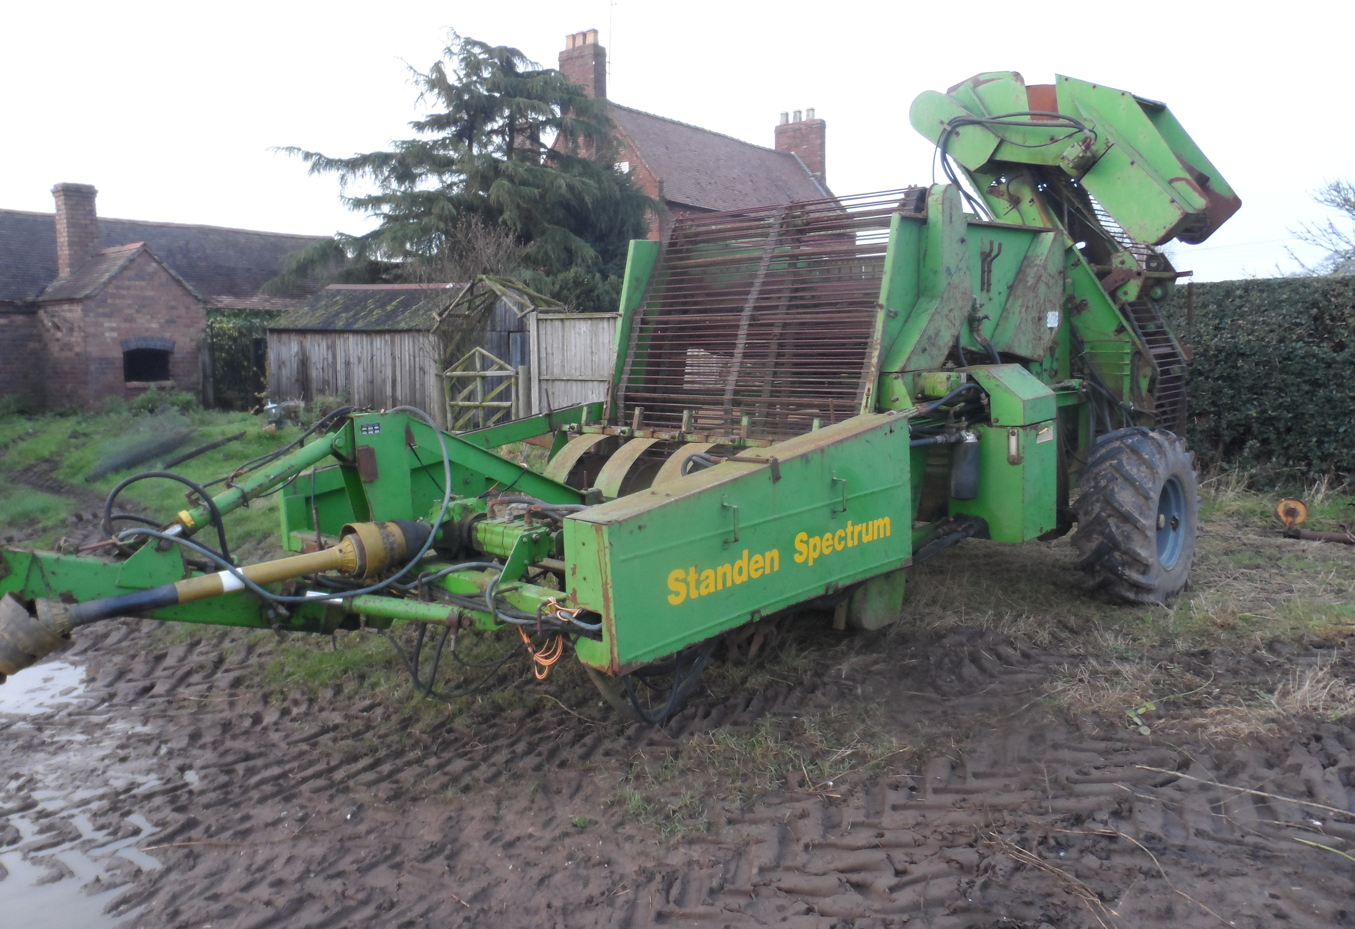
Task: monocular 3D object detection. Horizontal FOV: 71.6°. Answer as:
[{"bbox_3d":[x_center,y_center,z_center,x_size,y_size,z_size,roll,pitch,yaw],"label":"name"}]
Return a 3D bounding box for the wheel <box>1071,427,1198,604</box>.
[{"bbox_3d":[2.888,0.326,5.913,0.430,1.069,1.080,8,11,43],"label":"wheel"}]

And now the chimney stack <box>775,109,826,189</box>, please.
[{"bbox_3d":[5.040,-12.928,38.700,2.100,3.000,0.500,7,10,39],"label":"chimney stack"}]

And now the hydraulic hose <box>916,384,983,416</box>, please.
[{"bbox_3d":[1.407,-0.336,4.850,0.120,0.200,0.500,7,10,38],"label":"hydraulic hose"}]

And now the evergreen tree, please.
[{"bbox_3d":[-4.803,-5.540,21.500,8.500,8.100,7.600,1,8,0],"label":"evergreen tree"}]

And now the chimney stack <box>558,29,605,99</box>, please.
[{"bbox_3d":[-3.062,-12.874,30.300,1.580,2.000,0.520,7,10,39],"label":"chimney stack"}]

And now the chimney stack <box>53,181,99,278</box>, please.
[{"bbox_3d":[-11.015,-4.267,17.200,0.620,1.607,0.550,8,11,44],"label":"chimney stack"}]

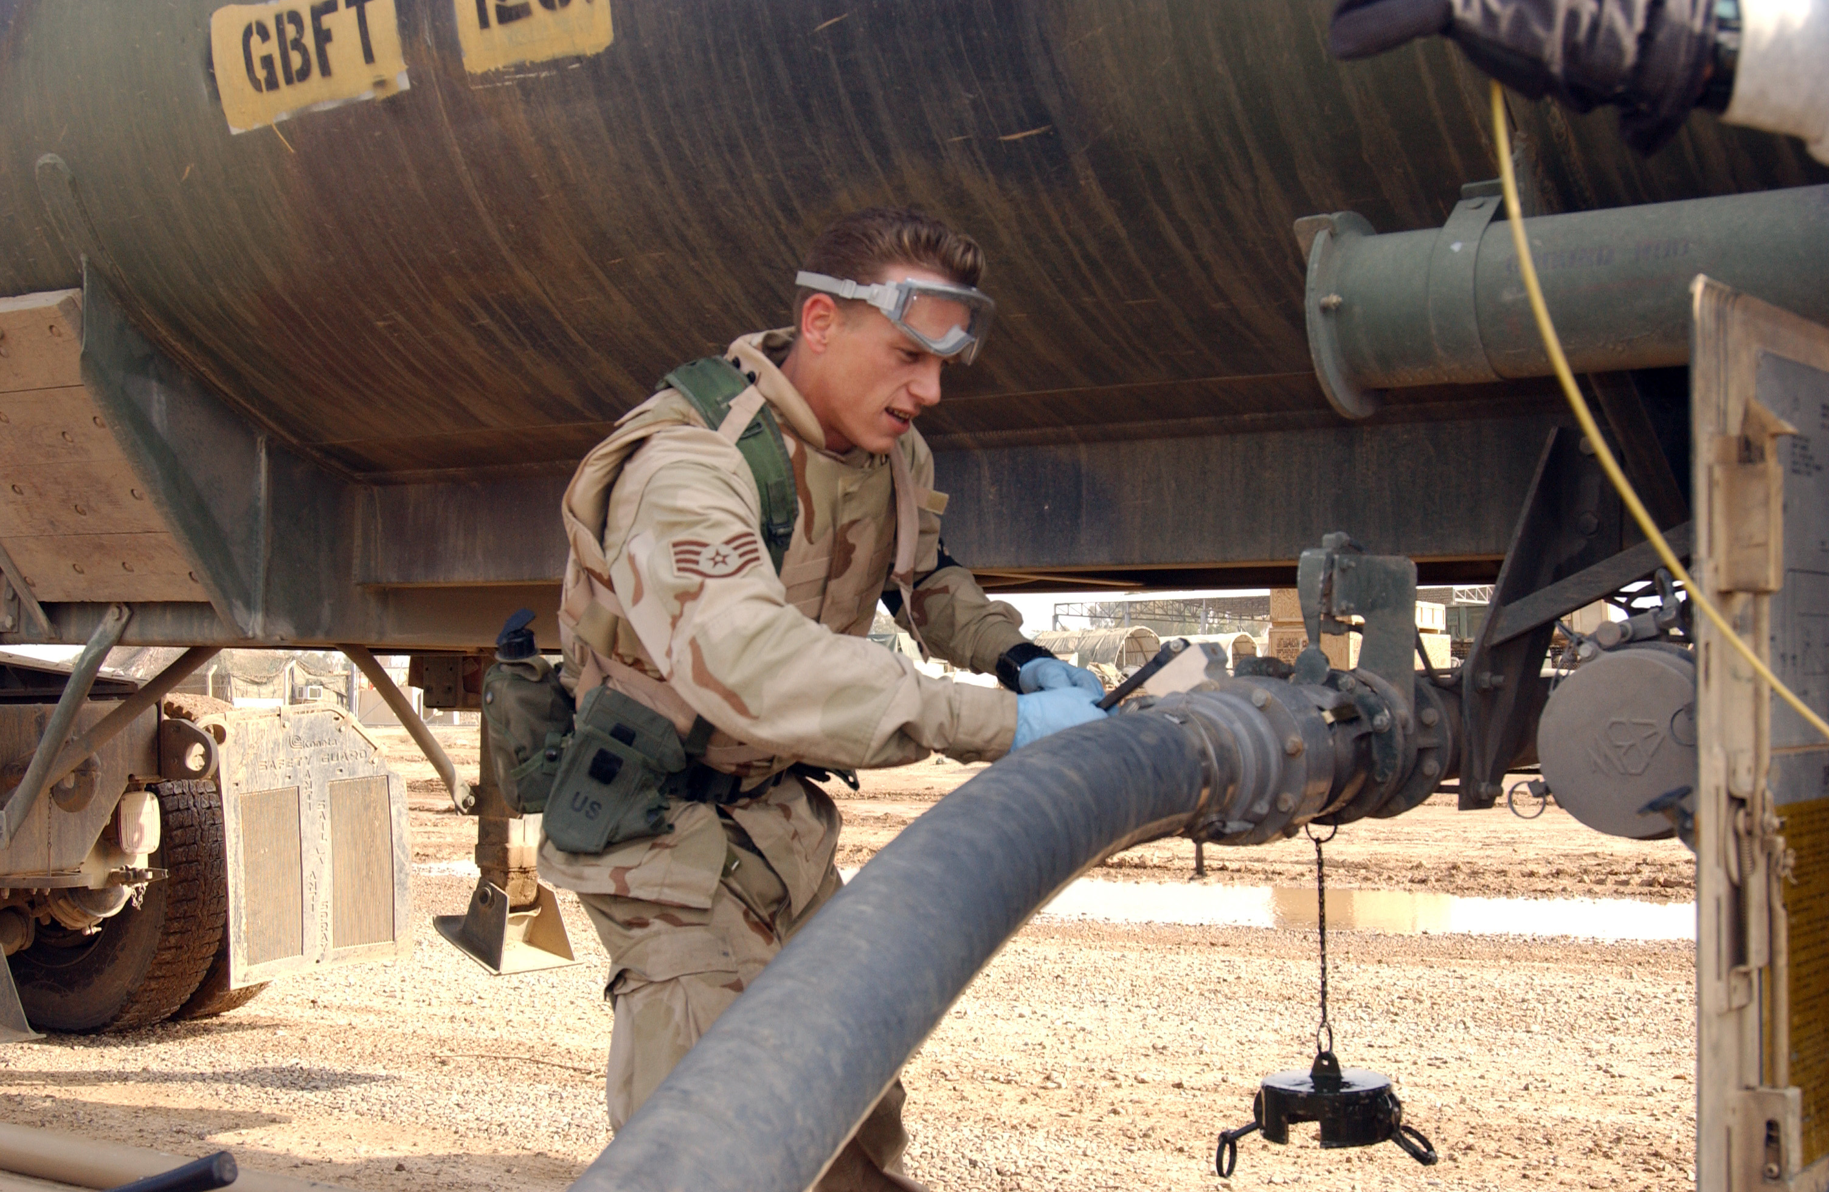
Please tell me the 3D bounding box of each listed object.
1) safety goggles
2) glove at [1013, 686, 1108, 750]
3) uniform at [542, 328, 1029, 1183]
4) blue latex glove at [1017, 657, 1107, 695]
[{"bbox_3d":[-0.019,-0.312,2.450,0.210,0.095,0.170,18,8,28],"label":"safety goggles"},{"bbox_3d":[0.157,0.132,2.450,0.155,0.085,0.095,3,-3,-21],"label":"glove"},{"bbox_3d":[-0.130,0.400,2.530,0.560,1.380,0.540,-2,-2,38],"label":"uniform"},{"bbox_3d":[0.165,0.098,2.530,0.150,0.080,0.095,21,5,15],"label":"blue latex glove"}]

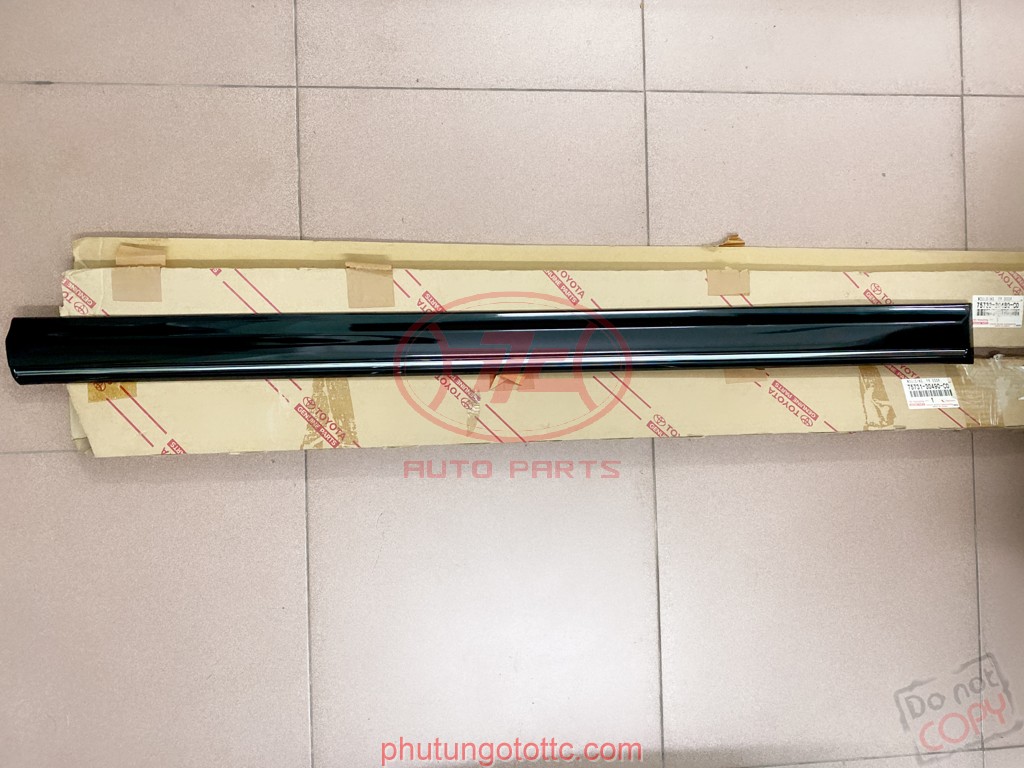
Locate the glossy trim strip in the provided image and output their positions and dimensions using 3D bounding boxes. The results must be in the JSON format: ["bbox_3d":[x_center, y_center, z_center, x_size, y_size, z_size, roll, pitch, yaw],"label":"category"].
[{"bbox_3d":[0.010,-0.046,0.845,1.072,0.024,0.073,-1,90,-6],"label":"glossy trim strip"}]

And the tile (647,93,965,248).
[{"bbox_3d":[0.360,-0.149,0.930,0.398,0.010,0.398,-1,89,-6],"label":"tile"}]

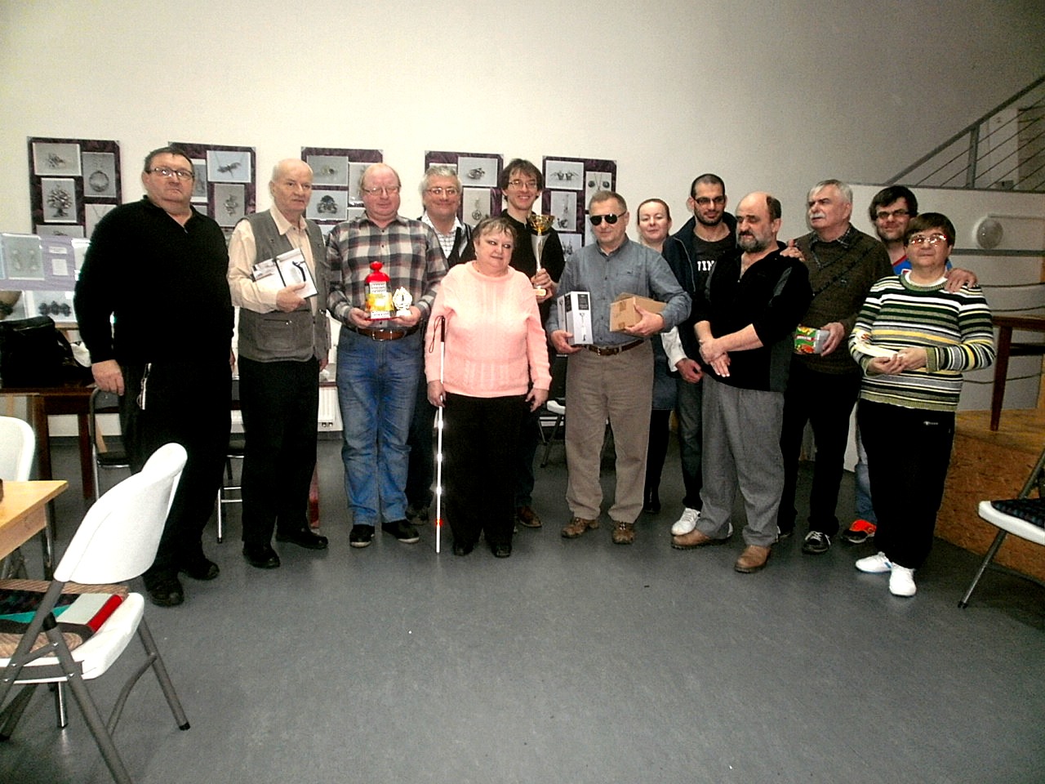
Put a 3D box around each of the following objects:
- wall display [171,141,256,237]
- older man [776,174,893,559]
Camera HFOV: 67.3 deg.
[{"bbox_3d":[-2.219,-1.349,5.665,0.594,0.842,0.020,-1,8,-9],"label":"wall display"},{"bbox_3d":[1.474,-0.133,3.789,0.570,1.731,0.380,5,9,27],"label":"older man"}]

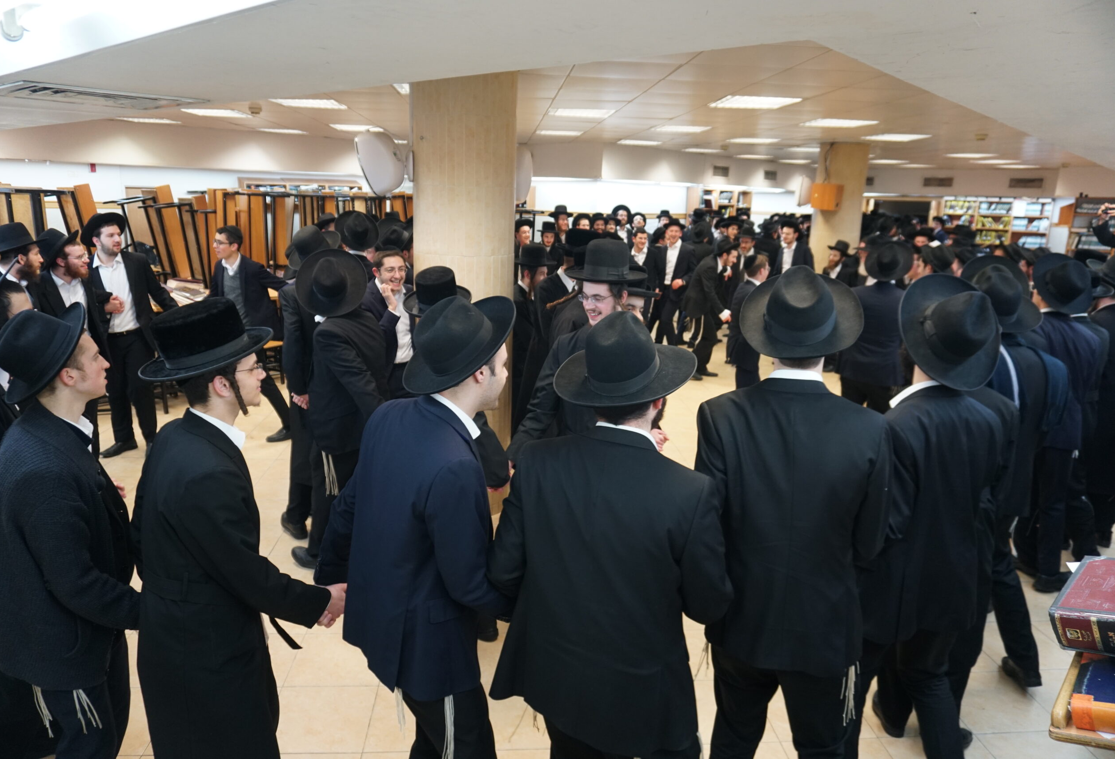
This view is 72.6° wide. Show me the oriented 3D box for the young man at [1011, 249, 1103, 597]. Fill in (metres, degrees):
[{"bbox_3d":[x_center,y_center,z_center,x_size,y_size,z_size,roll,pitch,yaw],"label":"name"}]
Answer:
[{"bbox_3d":[2.816,0.238,4.219,0.520,1.820,0.450,-6,15,-29],"label":"young man"}]

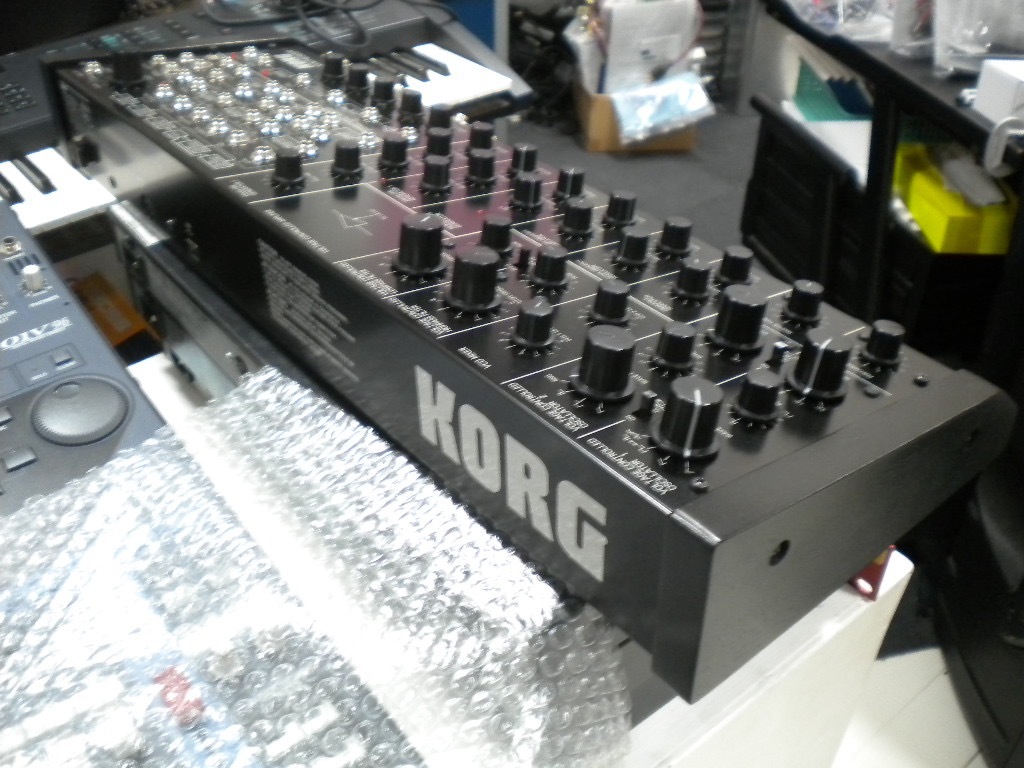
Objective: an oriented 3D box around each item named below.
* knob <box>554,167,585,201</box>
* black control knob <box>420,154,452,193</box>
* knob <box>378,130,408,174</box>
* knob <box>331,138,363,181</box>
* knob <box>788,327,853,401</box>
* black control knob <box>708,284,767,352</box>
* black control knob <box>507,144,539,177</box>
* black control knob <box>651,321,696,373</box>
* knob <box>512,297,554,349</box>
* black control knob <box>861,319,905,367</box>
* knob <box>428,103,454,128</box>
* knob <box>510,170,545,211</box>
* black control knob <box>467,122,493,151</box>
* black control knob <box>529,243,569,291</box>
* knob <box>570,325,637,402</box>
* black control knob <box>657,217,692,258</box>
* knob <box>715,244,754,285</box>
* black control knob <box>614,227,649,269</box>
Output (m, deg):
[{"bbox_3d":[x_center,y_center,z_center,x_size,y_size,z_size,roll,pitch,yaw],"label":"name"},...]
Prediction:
[{"bbox_3d":[0.033,-0.109,0.565,0.017,0.015,0.017,6,30,-4],"label":"knob"},{"bbox_3d":[-0.040,-0.113,0.555,0.017,0.015,0.017,1,31,-12],"label":"black control knob"},{"bbox_3d":[-0.066,-0.131,0.580,0.017,0.015,0.017,1,31,-12],"label":"knob"},{"bbox_3d":[-0.089,-0.123,0.560,0.017,0.015,0.017,1,31,-12],"label":"knob"},{"bbox_3d":[0.113,-0.008,0.376,0.022,0.019,0.022,22,33,24],"label":"knob"},{"bbox_3d":[0.089,-0.026,0.403,0.022,0.019,0.022,7,30,0],"label":"black control knob"},{"bbox_3d":[0.007,-0.120,0.552,0.017,0.013,0.017,9,31,5],"label":"black control knob"},{"bbox_3d":[0.067,-0.016,0.416,0.017,0.015,0.017,6,30,-4],"label":"black control knob"},{"bbox_3d":[0.009,-0.023,0.387,0.017,0.013,0.017,5,31,-3],"label":"knob"},{"bbox_3d":[0.144,-0.016,0.401,0.016,0.014,0.016,7,30,0],"label":"black control knob"},{"bbox_3d":[-0.045,-0.164,0.640,0.017,0.015,0.017,1,31,-12],"label":"knob"},{"bbox_3d":[0.008,-0.096,0.511,0.017,0.013,0.017,5,31,-3],"label":"knob"},{"bbox_3d":[-0.017,-0.137,0.578,0.016,0.014,0.016,7,30,0],"label":"black control knob"},{"bbox_3d":[0.016,-0.049,0.434,0.017,0.013,0.017,0,31,-11],"label":"black control knob"},{"bbox_3d":[0.033,-0.008,0.360,0.022,0.019,0.022,5,30,-3],"label":"knob"},{"bbox_3d":[0.076,-0.069,0.478,0.017,0.013,0.017,0,31,-11],"label":"black control knob"},{"bbox_3d":[0.098,-0.052,0.454,0.016,0.014,0.016,7,30,0],"label":"knob"},{"bbox_3d":[0.059,-0.067,0.501,0.017,0.015,0.017,6,30,-4],"label":"black control knob"}]

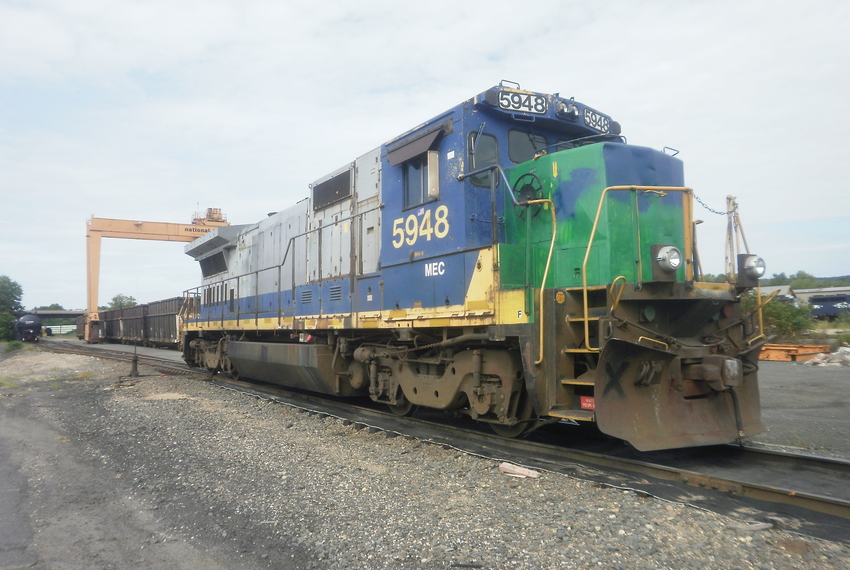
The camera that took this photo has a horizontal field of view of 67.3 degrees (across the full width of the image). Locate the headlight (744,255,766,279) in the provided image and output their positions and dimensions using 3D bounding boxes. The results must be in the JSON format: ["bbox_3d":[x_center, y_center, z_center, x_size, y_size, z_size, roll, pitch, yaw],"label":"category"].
[{"bbox_3d":[3.650,-0.197,7.067,0.232,0.232,0.162,2,-5,-32],"label":"headlight"}]

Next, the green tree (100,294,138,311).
[{"bbox_3d":[-107.638,10.947,225.000,12.500,15.000,12.500,1,-5,-26],"label":"green tree"}]

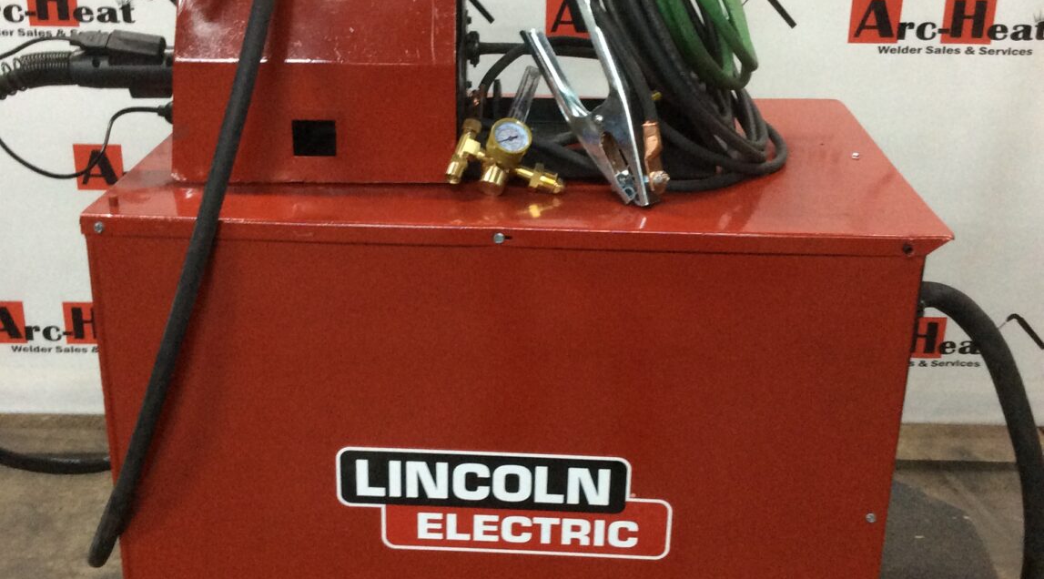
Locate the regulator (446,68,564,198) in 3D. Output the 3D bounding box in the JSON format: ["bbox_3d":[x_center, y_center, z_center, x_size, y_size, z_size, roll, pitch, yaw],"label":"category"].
[{"bbox_3d":[-0.017,-0.159,1.301,0.121,0.121,0.090,-1,21,-4],"label":"regulator"}]

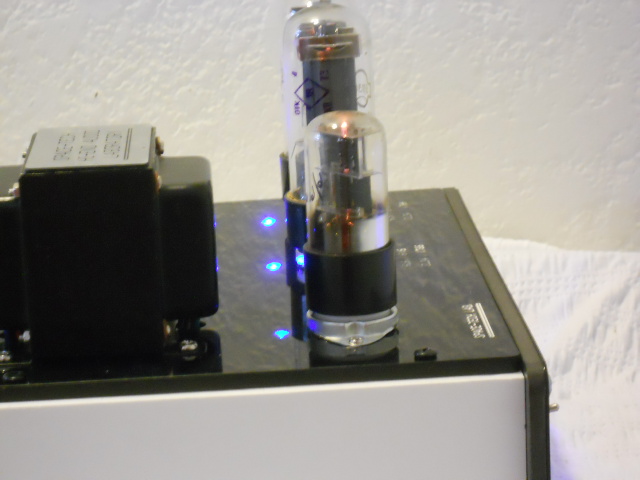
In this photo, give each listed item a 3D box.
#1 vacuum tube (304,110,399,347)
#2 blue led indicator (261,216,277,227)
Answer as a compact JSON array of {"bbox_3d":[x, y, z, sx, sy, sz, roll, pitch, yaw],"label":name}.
[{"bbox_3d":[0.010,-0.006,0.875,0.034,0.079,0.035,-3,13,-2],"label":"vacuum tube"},{"bbox_3d":[-0.022,-0.008,1.060,0.006,0.003,0.006,-3,13,-2],"label":"blue led indicator"}]

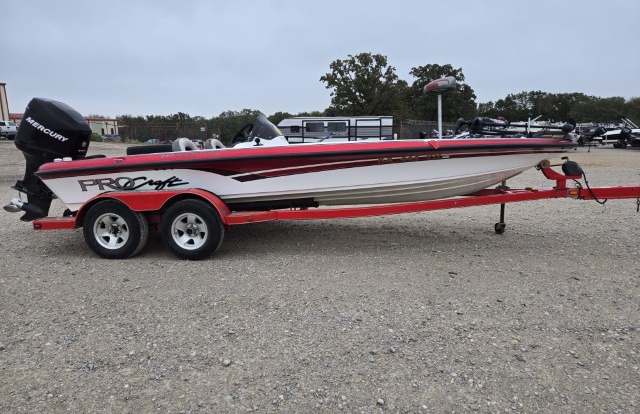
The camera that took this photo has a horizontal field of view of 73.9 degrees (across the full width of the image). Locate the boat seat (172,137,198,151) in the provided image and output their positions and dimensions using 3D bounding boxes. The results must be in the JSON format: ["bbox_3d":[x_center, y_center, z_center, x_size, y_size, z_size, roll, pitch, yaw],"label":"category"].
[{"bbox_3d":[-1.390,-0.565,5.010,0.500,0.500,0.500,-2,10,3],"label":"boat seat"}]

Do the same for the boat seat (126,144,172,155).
[{"bbox_3d":[-2.130,-0.687,5.516,0.520,0.220,0.480,-2,10,3],"label":"boat seat"}]

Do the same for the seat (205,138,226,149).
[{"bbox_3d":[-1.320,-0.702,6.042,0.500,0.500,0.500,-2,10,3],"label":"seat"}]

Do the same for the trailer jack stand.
[{"bbox_3d":[2.391,-0.026,5.616,0.210,0.760,0.200,-1,10,3],"label":"trailer jack stand"}]

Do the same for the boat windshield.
[{"bbox_3d":[-0.612,-0.910,4.866,0.380,0.320,0.600,-2,10,3],"label":"boat windshield"}]

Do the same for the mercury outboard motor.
[{"bbox_3d":[-3.568,-0.625,5.598,0.940,1.570,0.580,11,11,0],"label":"mercury outboard motor"}]

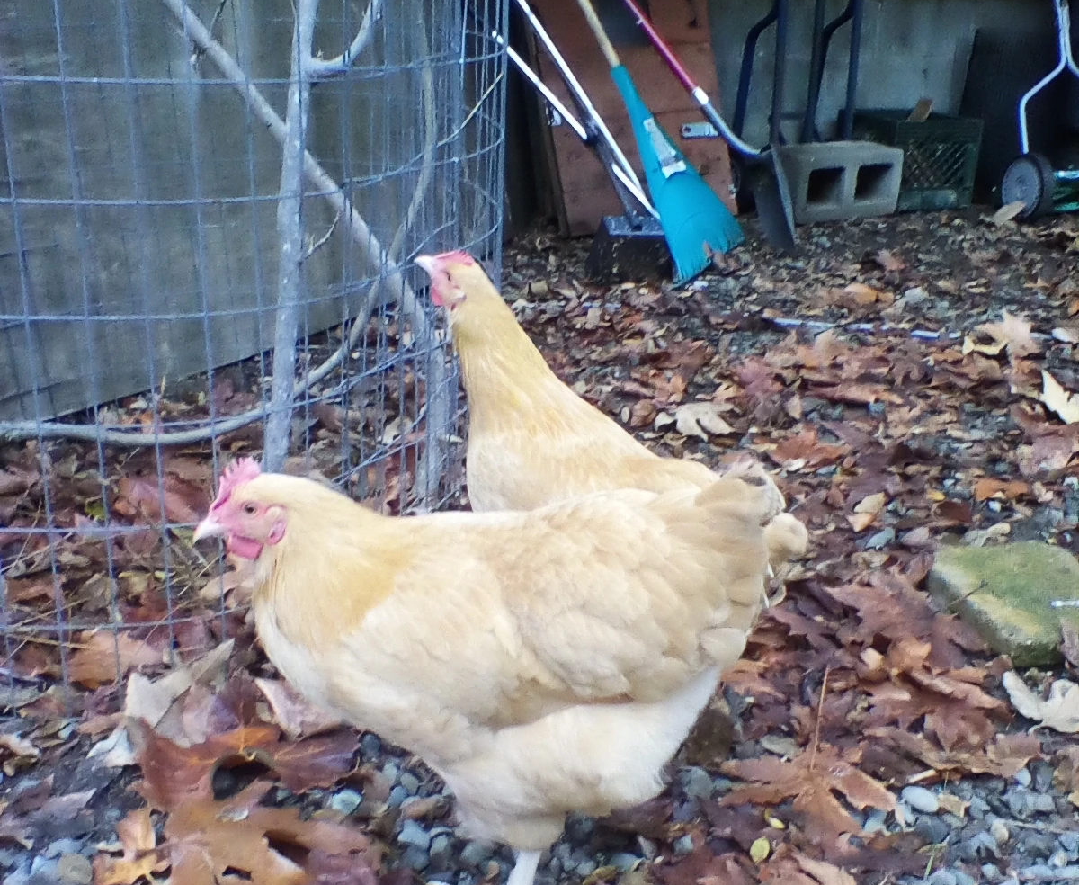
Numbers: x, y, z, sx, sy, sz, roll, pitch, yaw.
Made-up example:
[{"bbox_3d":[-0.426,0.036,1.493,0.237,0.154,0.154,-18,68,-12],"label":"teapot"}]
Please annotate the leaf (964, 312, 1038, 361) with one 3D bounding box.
[{"bbox_3d":[0.913,-0.210,2.545,0.148,0.060,0.120,1,20,0],"label":"leaf"}]

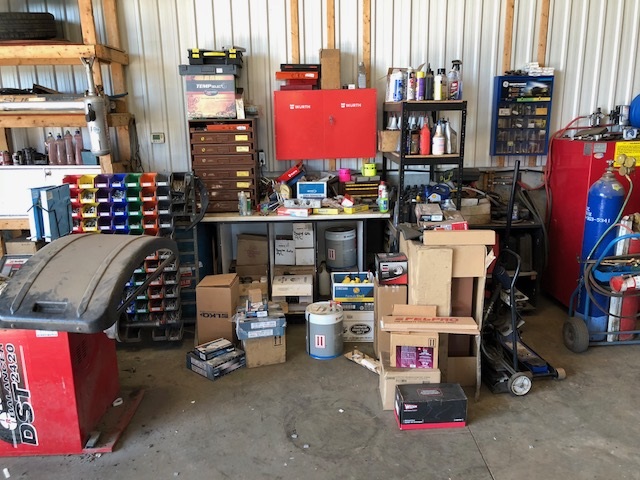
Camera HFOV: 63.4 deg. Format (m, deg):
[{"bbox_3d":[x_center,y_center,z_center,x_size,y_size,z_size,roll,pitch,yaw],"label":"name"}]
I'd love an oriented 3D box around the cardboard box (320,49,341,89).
[{"bbox_3d":[0.091,-1.477,4.513,0.164,0.325,0.170,-2,14,-2],"label":"cardboard box"}]

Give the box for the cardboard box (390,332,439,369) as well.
[{"bbox_3d":[0.588,0.641,3.266,0.286,0.230,0.260,1,14,7],"label":"cardboard box"}]

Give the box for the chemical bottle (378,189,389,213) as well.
[{"bbox_3d":[0.519,-0.306,4.167,0.065,0.163,0.065,-1,14,0],"label":"chemical bottle"}]

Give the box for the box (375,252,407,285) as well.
[{"bbox_3d":[0.527,0.213,3.786,0.210,0.172,0.224,-1,13,1],"label":"box"}]

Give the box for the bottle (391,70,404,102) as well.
[{"bbox_3d":[0.607,-1.182,3.981,0.072,0.235,0.072,-1,13,0],"label":"bottle"}]

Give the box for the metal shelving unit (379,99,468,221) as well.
[{"bbox_3d":[0.822,-0.213,4.314,0.471,1.800,0.772,-2,14,-3],"label":"metal shelving unit"}]

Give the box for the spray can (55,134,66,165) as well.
[{"bbox_3d":[-2.075,-0.726,4.150,0.066,0.242,0.066,-1,14,-1],"label":"spray can"}]

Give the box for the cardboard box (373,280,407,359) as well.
[{"bbox_3d":[0.511,0.568,3.720,0.195,0.565,0.200,-2,14,-3],"label":"cardboard box"}]

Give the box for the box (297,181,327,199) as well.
[{"bbox_3d":[-0.070,-0.462,4.742,0.267,0.158,0.190,-1,14,-1],"label":"box"}]

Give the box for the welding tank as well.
[{"bbox_3d":[2.112,0.098,3.900,0.232,1.340,0.232,-1,14,-1],"label":"welding tank"}]

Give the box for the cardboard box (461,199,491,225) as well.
[{"bbox_3d":[1.318,-0.256,4.500,0.265,0.198,0.260,-1,13,0],"label":"cardboard box"}]

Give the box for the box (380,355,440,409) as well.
[{"bbox_3d":[0.557,0.886,3.253,0.329,0.240,0.286,-1,13,1],"label":"box"}]

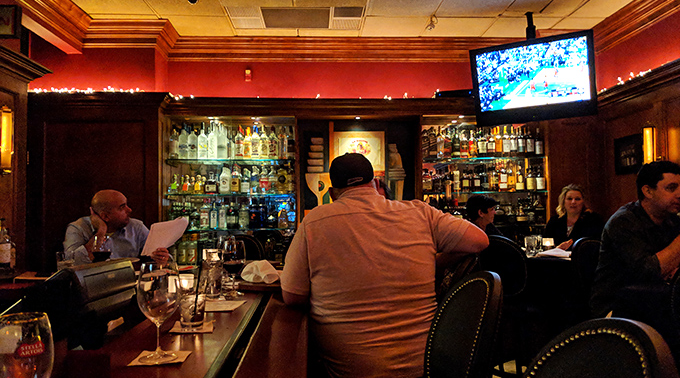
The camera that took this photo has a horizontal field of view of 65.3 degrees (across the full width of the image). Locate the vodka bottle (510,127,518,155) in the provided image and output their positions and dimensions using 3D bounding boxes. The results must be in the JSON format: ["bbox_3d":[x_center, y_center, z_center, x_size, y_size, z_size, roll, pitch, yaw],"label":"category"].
[{"bbox_3d":[1.707,-0.467,5.210,0.080,0.295,0.080,-1,-2,-2],"label":"vodka bottle"}]

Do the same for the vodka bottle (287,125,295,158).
[{"bbox_3d":[-0.478,-0.448,5.147,0.080,0.315,0.080,-1,-1,-3],"label":"vodka bottle"}]

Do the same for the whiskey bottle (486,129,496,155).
[{"bbox_3d":[1.504,-0.457,5.267,0.085,0.285,0.083,-1,-1,-3],"label":"whiskey bottle"}]

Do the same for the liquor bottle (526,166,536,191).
[{"bbox_3d":[1.878,-0.101,5.210,0.085,0.255,0.082,-1,-2,-2],"label":"liquor bottle"}]

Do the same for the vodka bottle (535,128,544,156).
[{"bbox_3d":[1.965,-0.458,5.218,0.084,0.285,0.084,0,-2,-2],"label":"vodka bottle"}]

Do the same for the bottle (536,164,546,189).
[{"bbox_3d":[1.974,-0.108,5.210,0.085,0.265,0.082,-1,-2,-2],"label":"bottle"}]

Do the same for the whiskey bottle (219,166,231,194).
[{"bbox_3d":[-1.125,-0.091,5.200,0.098,0.290,0.090,0,-2,-3],"label":"whiskey bottle"}]

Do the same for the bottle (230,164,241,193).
[{"bbox_3d":[-1.006,-0.097,5.120,0.088,0.280,0.084,-1,-2,-2],"label":"bottle"}]

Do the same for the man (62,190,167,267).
[{"bbox_3d":[-1.420,0.644,3.325,0.680,1.280,0.720,1,-3,-22],"label":"man"}]

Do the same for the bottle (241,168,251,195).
[{"bbox_3d":[-0.928,-0.073,5.200,0.085,0.255,0.080,0,-2,-3],"label":"bottle"}]

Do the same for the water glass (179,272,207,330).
[{"bbox_3d":[-0.436,0.331,1.577,0.082,0.150,0.082,-1,-1,-3],"label":"water glass"}]

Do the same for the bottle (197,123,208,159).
[{"bbox_3d":[-1.303,-0.460,5.055,0.090,0.348,0.090,0,-2,-2],"label":"bottle"}]

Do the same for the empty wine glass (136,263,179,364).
[{"bbox_3d":[-0.431,0.291,1.262,0.101,0.218,0.101,0,-2,-3],"label":"empty wine glass"}]

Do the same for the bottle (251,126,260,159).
[{"bbox_3d":[-0.826,-0.453,5.200,0.086,0.310,0.086,0,-2,-3],"label":"bottle"}]

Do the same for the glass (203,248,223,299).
[{"bbox_3d":[-0.514,0.345,2.155,0.083,0.187,0.083,0,-2,-3],"label":"glass"}]

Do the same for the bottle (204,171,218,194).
[{"bbox_3d":[-1.234,-0.055,5.102,0.120,0.218,0.085,-1,-1,-3],"label":"bottle"}]

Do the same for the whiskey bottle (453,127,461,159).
[{"bbox_3d":[1.151,-0.450,5.251,0.083,0.298,0.083,-1,-1,-3],"label":"whiskey bottle"}]

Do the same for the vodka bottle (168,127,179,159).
[{"bbox_3d":[-1.578,-0.445,5.041,0.086,0.320,0.086,0,-2,-2],"label":"vodka bottle"}]

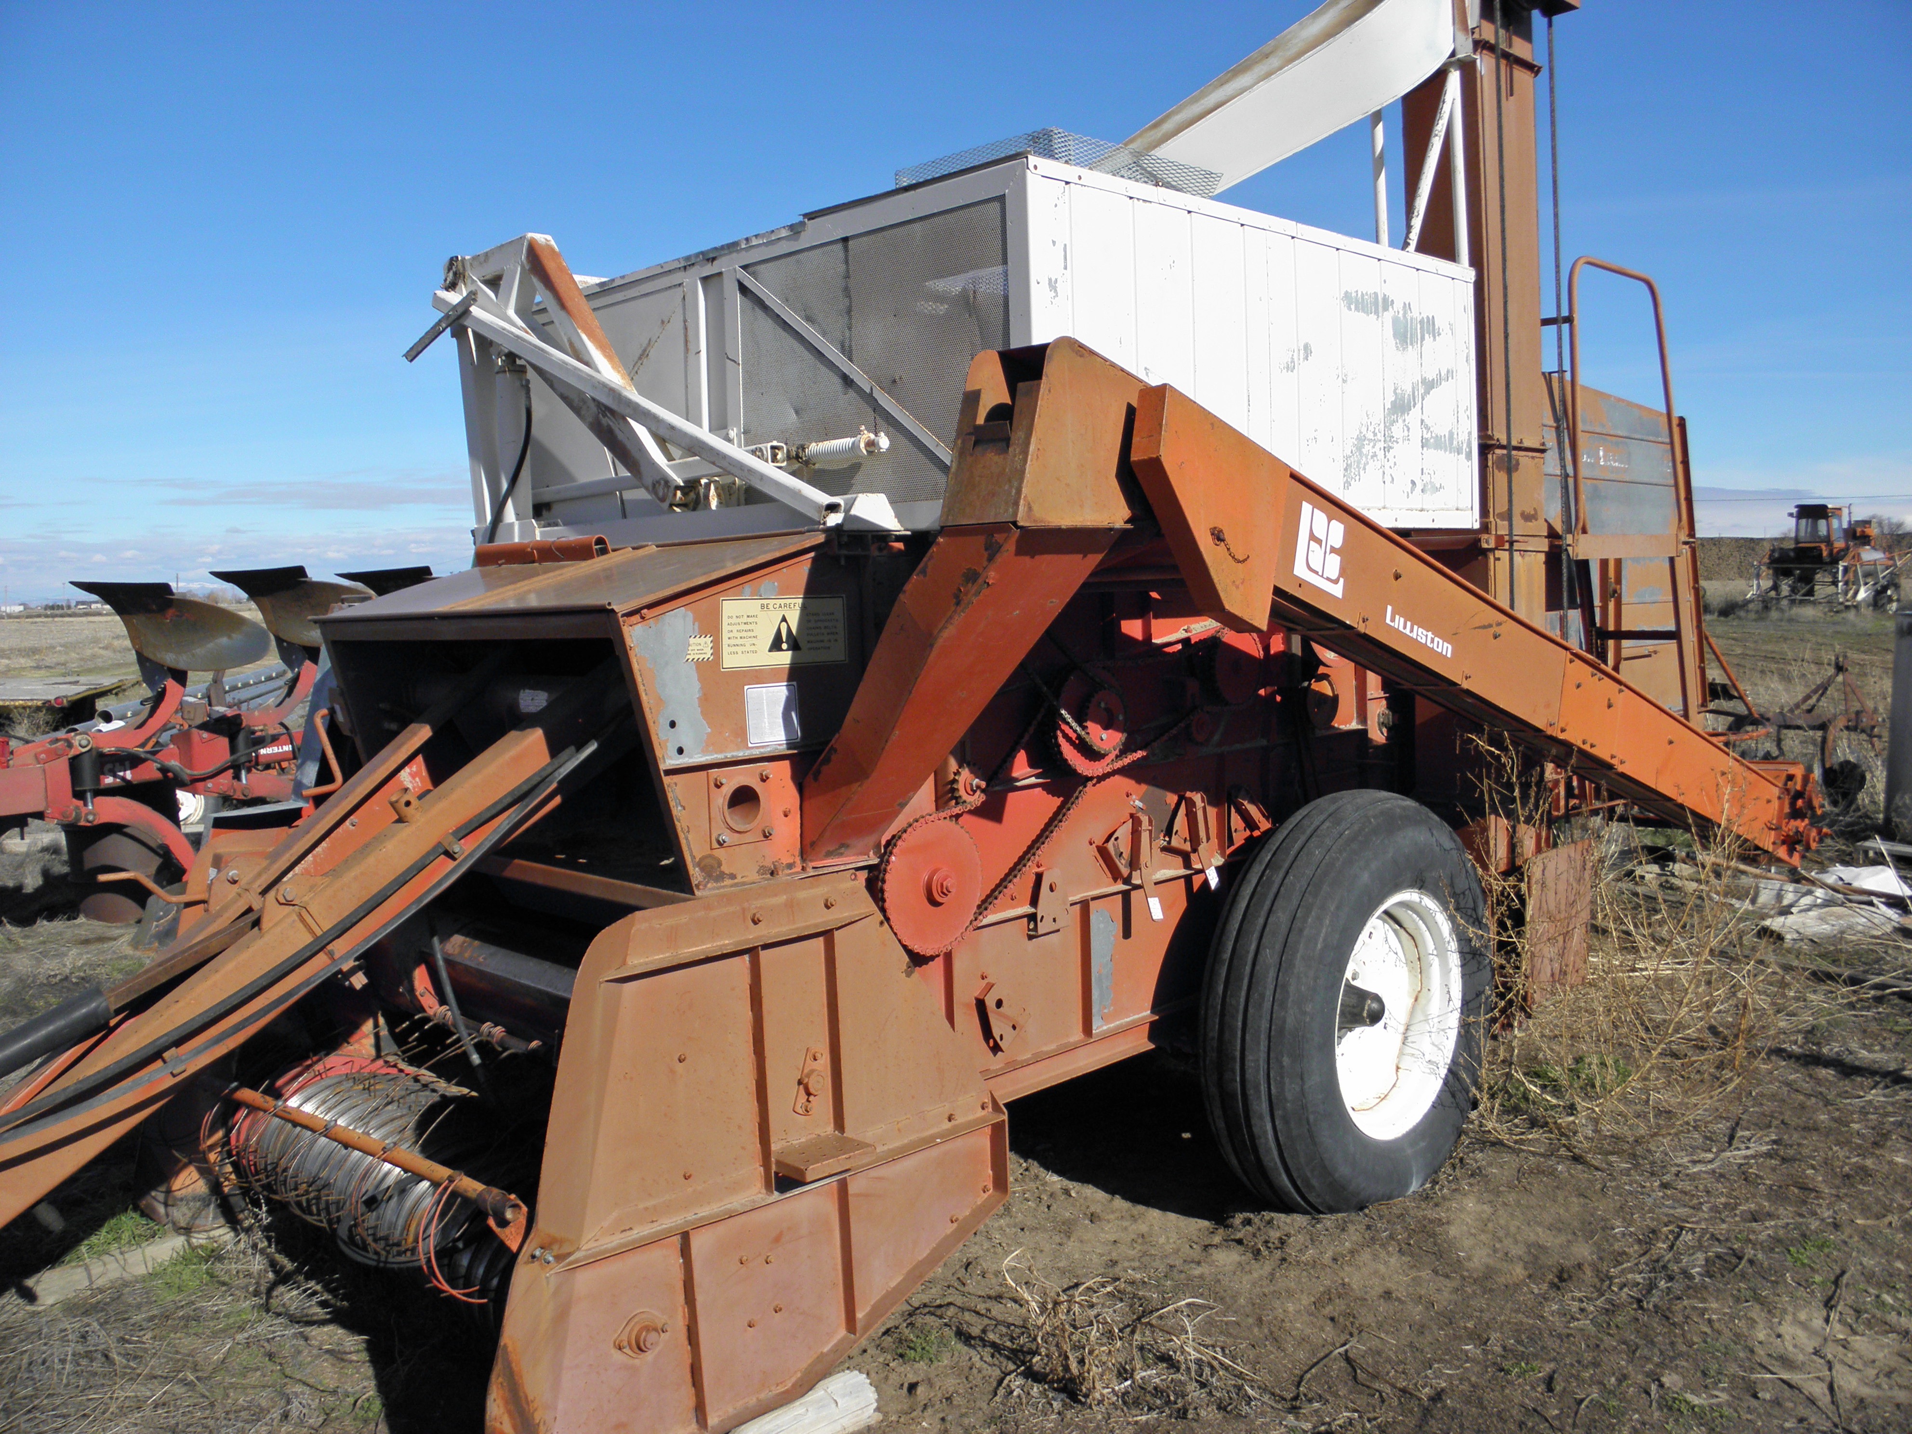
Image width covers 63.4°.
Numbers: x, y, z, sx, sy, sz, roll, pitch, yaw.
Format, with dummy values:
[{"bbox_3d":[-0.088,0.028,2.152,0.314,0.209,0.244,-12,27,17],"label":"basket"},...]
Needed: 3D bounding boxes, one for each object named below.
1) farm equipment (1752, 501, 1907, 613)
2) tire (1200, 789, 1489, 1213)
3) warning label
[{"bbox_3d":[35.443,-6.480,63.000,5.400,4.200,3.700,-5,6,-37],"label":"farm equipment"},{"bbox_3d":[0.973,0.699,3.769,1.040,1.040,0.275,-6,8,-44],"label":"tire"},{"bbox_3d":[-0.306,-0.154,2.797,0.005,0.127,0.291,3,7,44],"label":"warning label"}]

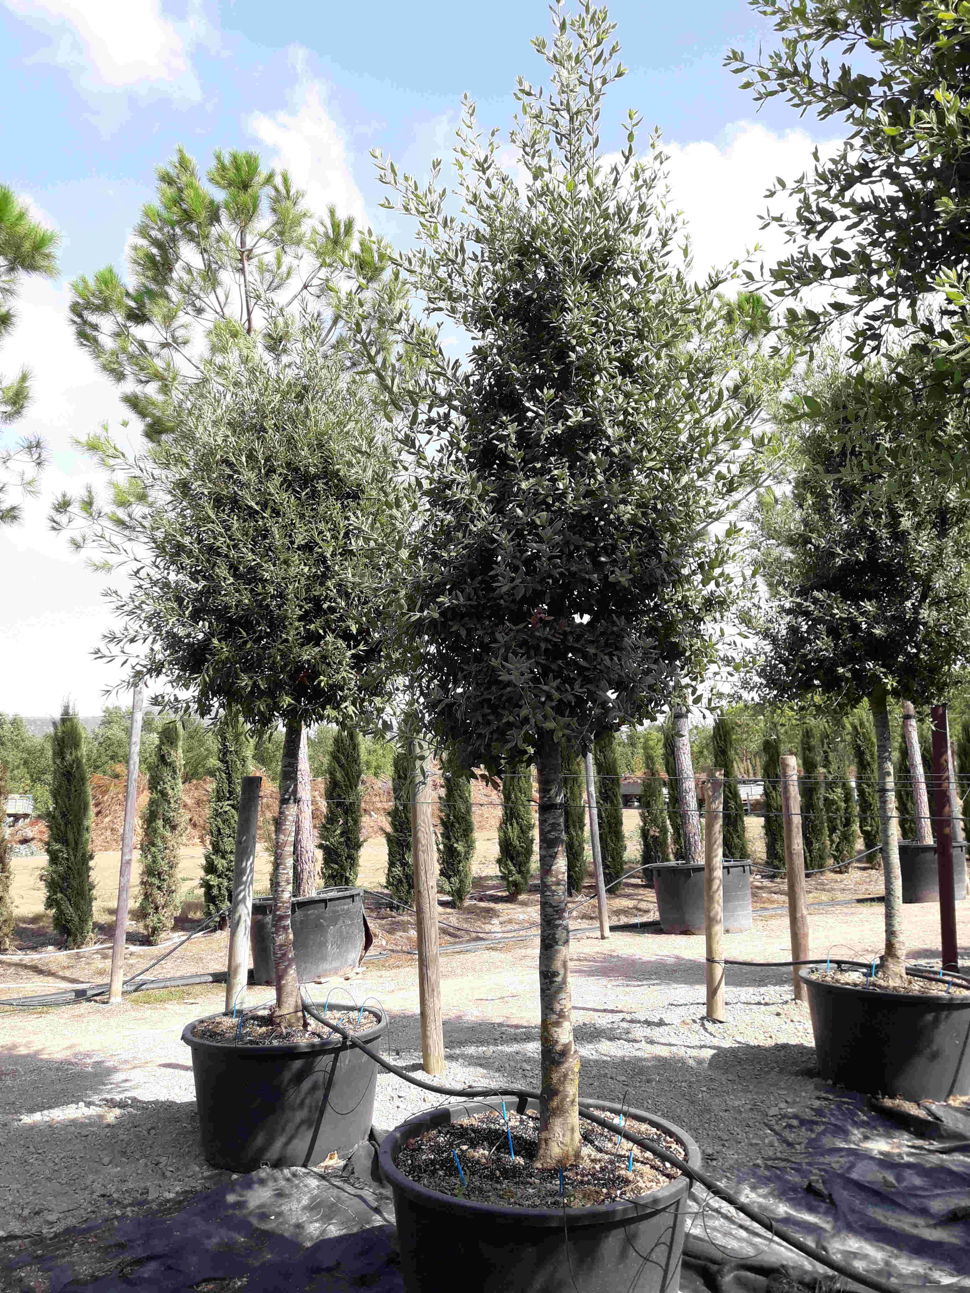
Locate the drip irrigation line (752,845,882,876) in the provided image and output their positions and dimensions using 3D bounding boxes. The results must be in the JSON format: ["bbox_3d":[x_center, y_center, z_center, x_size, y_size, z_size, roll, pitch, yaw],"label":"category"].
[{"bbox_3d":[3.691,2.339,11.405,0.040,0.208,2.970,-6,-9,44],"label":"drip irrigation line"}]

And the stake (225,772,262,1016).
[{"bbox_3d":[-1.369,1.507,5.948,0.108,1.527,0.108,2,-7,0],"label":"stake"}]

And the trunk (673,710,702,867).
[{"bbox_3d":[1.998,1.330,10.415,0.161,1.667,0.161,-4,-7,11],"label":"trunk"}]

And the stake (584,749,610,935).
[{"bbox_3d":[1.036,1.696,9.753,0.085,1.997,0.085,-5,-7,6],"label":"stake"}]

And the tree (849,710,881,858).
[{"bbox_3d":[6.154,2.319,17.080,0.525,2.460,0.525,-1,-7,0],"label":"tree"}]

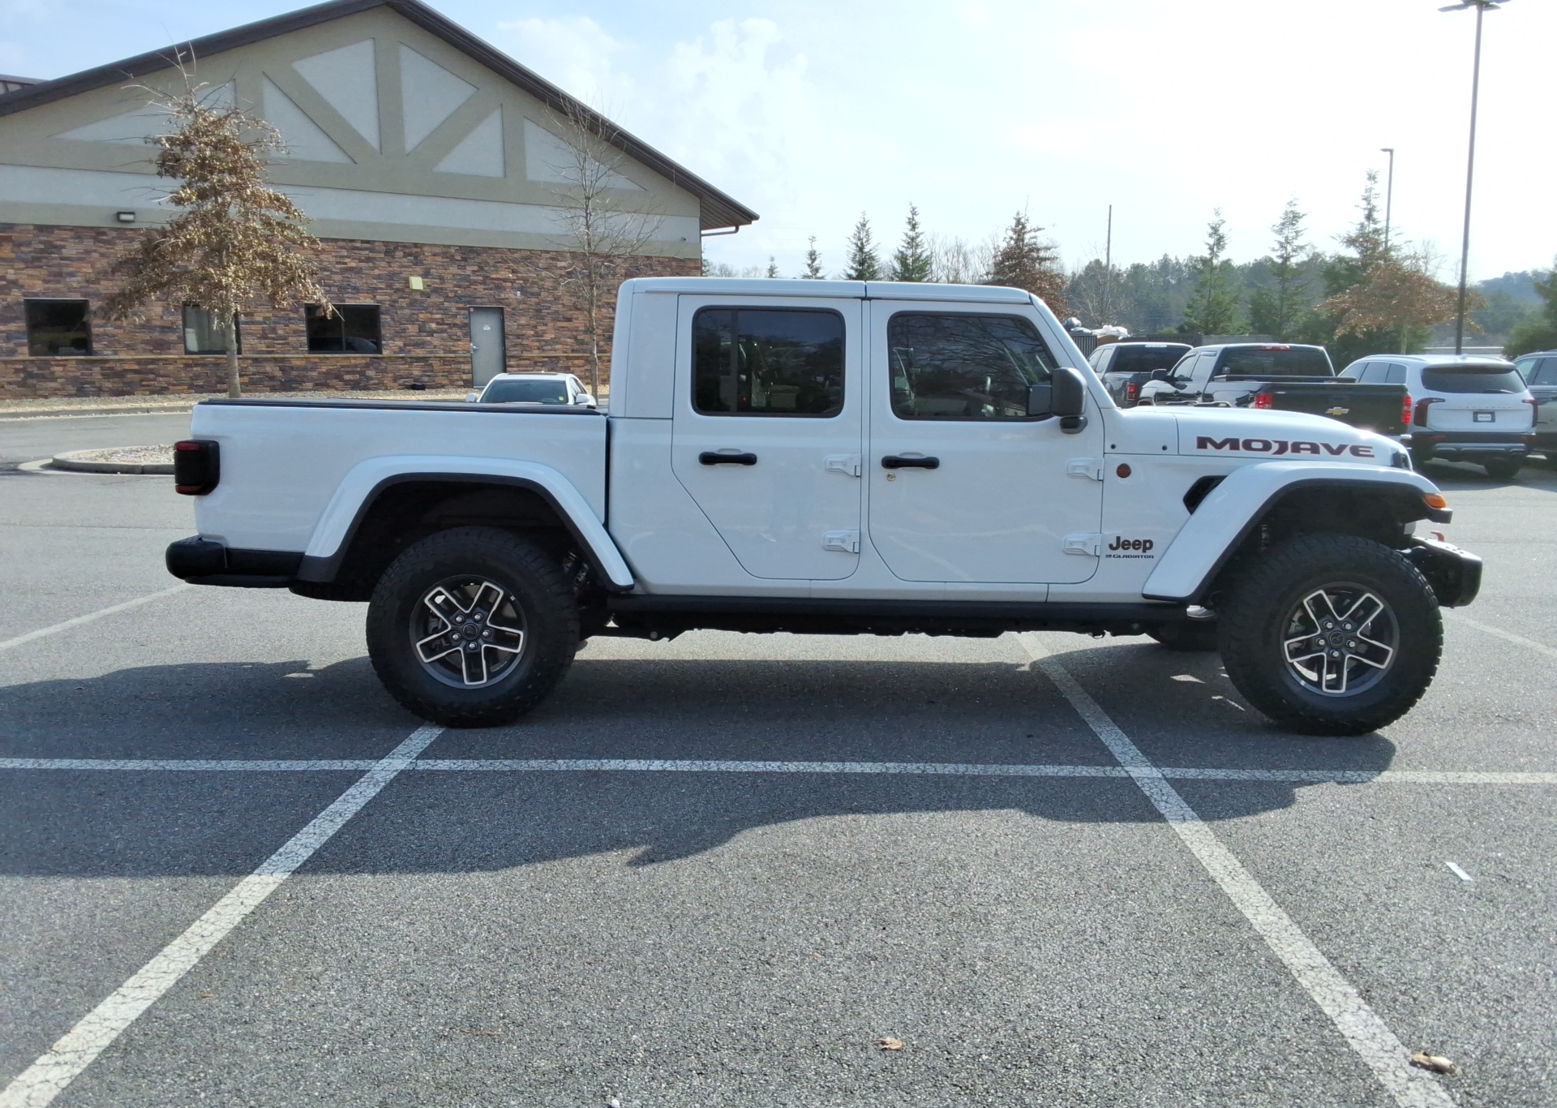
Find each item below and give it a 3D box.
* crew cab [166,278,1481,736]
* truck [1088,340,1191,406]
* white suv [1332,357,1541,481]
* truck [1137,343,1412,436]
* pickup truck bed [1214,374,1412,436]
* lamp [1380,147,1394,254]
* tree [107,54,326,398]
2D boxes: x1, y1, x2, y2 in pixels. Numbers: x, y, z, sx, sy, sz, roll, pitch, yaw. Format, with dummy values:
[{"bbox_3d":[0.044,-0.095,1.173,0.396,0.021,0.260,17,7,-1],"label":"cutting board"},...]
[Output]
[{"bbox_3d":[0.290,-0.330,5.870,5.540,1.840,1.950,0,8,1],"label":"crew cab"},{"bbox_3d":[7.160,-3.073,24.689,2.030,1.950,5.850,0,8,2],"label":"truck"},{"bbox_3d":[10.274,-2.316,20.681,1.990,1.780,5.000,0,8,3],"label":"white suv"},{"bbox_3d":[7.051,-2.064,18.622,2.030,1.920,5.850,0,8,2],"label":"truck"},{"bbox_3d":[6.993,-1.949,16.815,1.980,0.630,2.000,0,8,2],"label":"pickup truck bed"},{"bbox_3d":[20.479,-9.091,43.136,0.600,9.189,0.300,0,8,0],"label":"lamp"},{"bbox_3d":[-12.074,-6.821,26.793,5.000,7.100,5.000,0,8,0],"label":"tree"}]

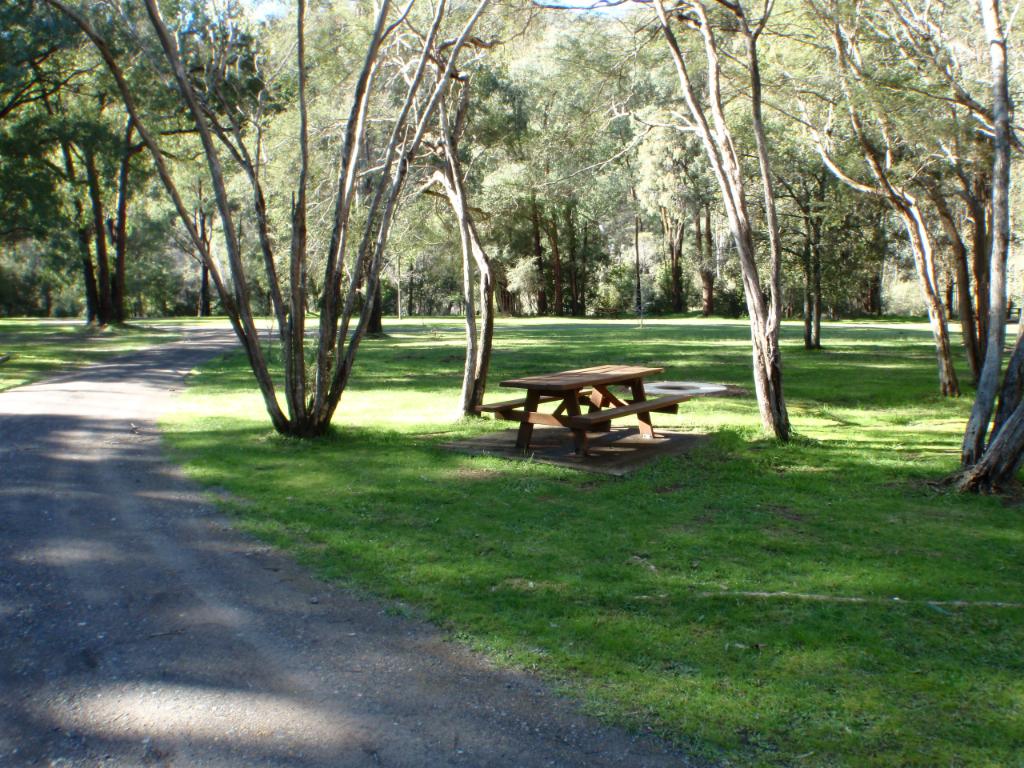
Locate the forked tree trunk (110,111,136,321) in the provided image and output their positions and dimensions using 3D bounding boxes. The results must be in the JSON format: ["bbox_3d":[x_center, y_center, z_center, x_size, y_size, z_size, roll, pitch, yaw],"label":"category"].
[{"bbox_3d":[-20.812,-8.680,44.372,1.393,10.967,0.950,-3,7,-25],"label":"forked tree trunk"}]

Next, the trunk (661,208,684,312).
[{"bbox_3d":[10.390,-7.971,53.618,1.554,6.662,1.100,1,7,11],"label":"trunk"}]

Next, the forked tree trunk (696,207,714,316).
[{"bbox_3d":[11.593,-7.315,49.626,1.078,6.523,0.950,1,7,13],"label":"forked tree trunk"}]

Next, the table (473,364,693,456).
[{"bbox_3d":[0.828,0.272,8.961,1.456,0.740,2.031,5,8,38],"label":"table"}]

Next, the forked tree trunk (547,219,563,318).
[{"bbox_3d":[2.650,-7.305,51.646,0.998,6.176,0.750,0,7,3],"label":"forked tree trunk"}]

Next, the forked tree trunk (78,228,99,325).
[{"bbox_3d":[-23.115,-5.905,45.209,1.092,5.088,0.800,-4,7,-27],"label":"forked tree trunk"}]

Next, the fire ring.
[{"bbox_3d":[2.702,0.061,13.359,1.549,0.120,1.549,0,7,0],"label":"fire ring"}]

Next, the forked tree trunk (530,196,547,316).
[{"bbox_3d":[1.650,-7.909,51.577,0.996,7.391,0.750,0,7,2],"label":"forked tree trunk"}]

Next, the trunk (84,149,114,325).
[{"bbox_3d":[-22.145,-7.862,44.466,1.611,9.320,1.000,-4,7,-26],"label":"trunk"}]

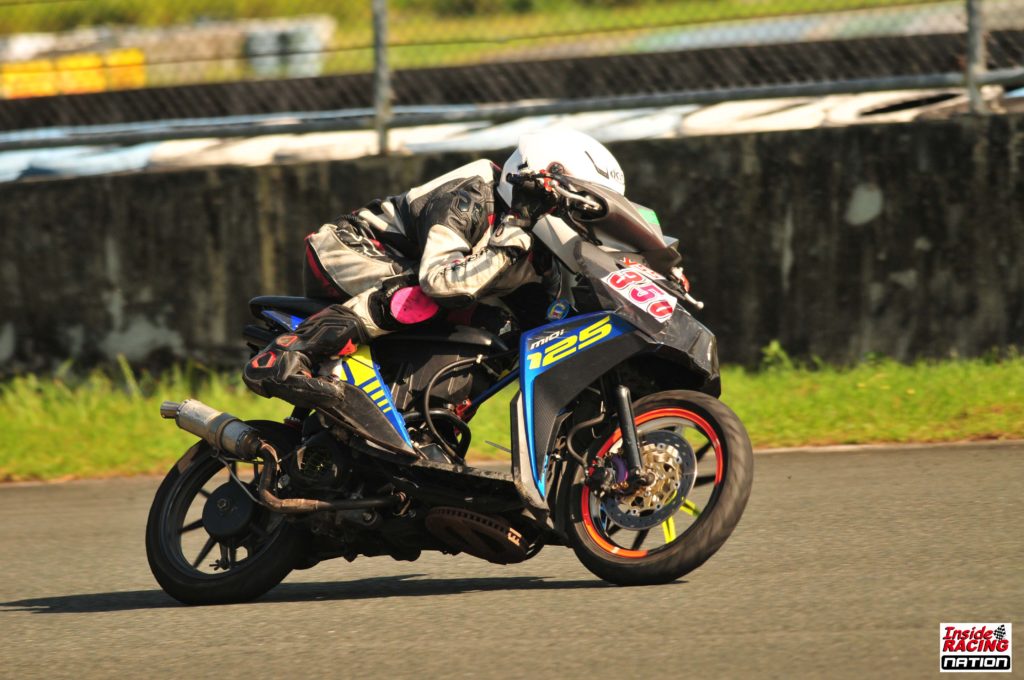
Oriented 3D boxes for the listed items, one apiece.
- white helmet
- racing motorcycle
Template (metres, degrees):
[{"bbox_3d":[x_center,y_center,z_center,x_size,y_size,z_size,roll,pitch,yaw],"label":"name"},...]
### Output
[{"bbox_3d":[0.118,-0.376,22.669,0.330,0.260,0.255,20,-4,22],"label":"white helmet"},{"bbox_3d":[-0.107,0.158,22.471,1.780,1.020,0.670,-4,-29,36],"label":"racing motorcycle"}]

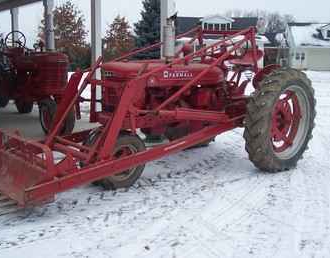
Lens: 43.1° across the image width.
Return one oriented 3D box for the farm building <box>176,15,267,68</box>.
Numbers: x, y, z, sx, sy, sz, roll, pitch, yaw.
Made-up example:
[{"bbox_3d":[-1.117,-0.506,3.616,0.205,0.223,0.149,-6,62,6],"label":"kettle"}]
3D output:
[{"bbox_3d":[5.519,-9.734,47.017,11.200,6.100,9.000,0,10,0],"label":"farm building"}]

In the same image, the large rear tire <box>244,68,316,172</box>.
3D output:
[{"bbox_3d":[1.618,-0.111,5.782,1.455,1.455,0.320,-9,13,-41],"label":"large rear tire"}]

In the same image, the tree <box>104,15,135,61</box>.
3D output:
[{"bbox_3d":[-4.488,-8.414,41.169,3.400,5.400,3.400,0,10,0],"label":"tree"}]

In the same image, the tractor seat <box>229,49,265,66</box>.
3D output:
[{"bbox_3d":[1.293,-1.130,6.598,0.430,0.270,0.480,-9,13,-41],"label":"tractor seat"}]

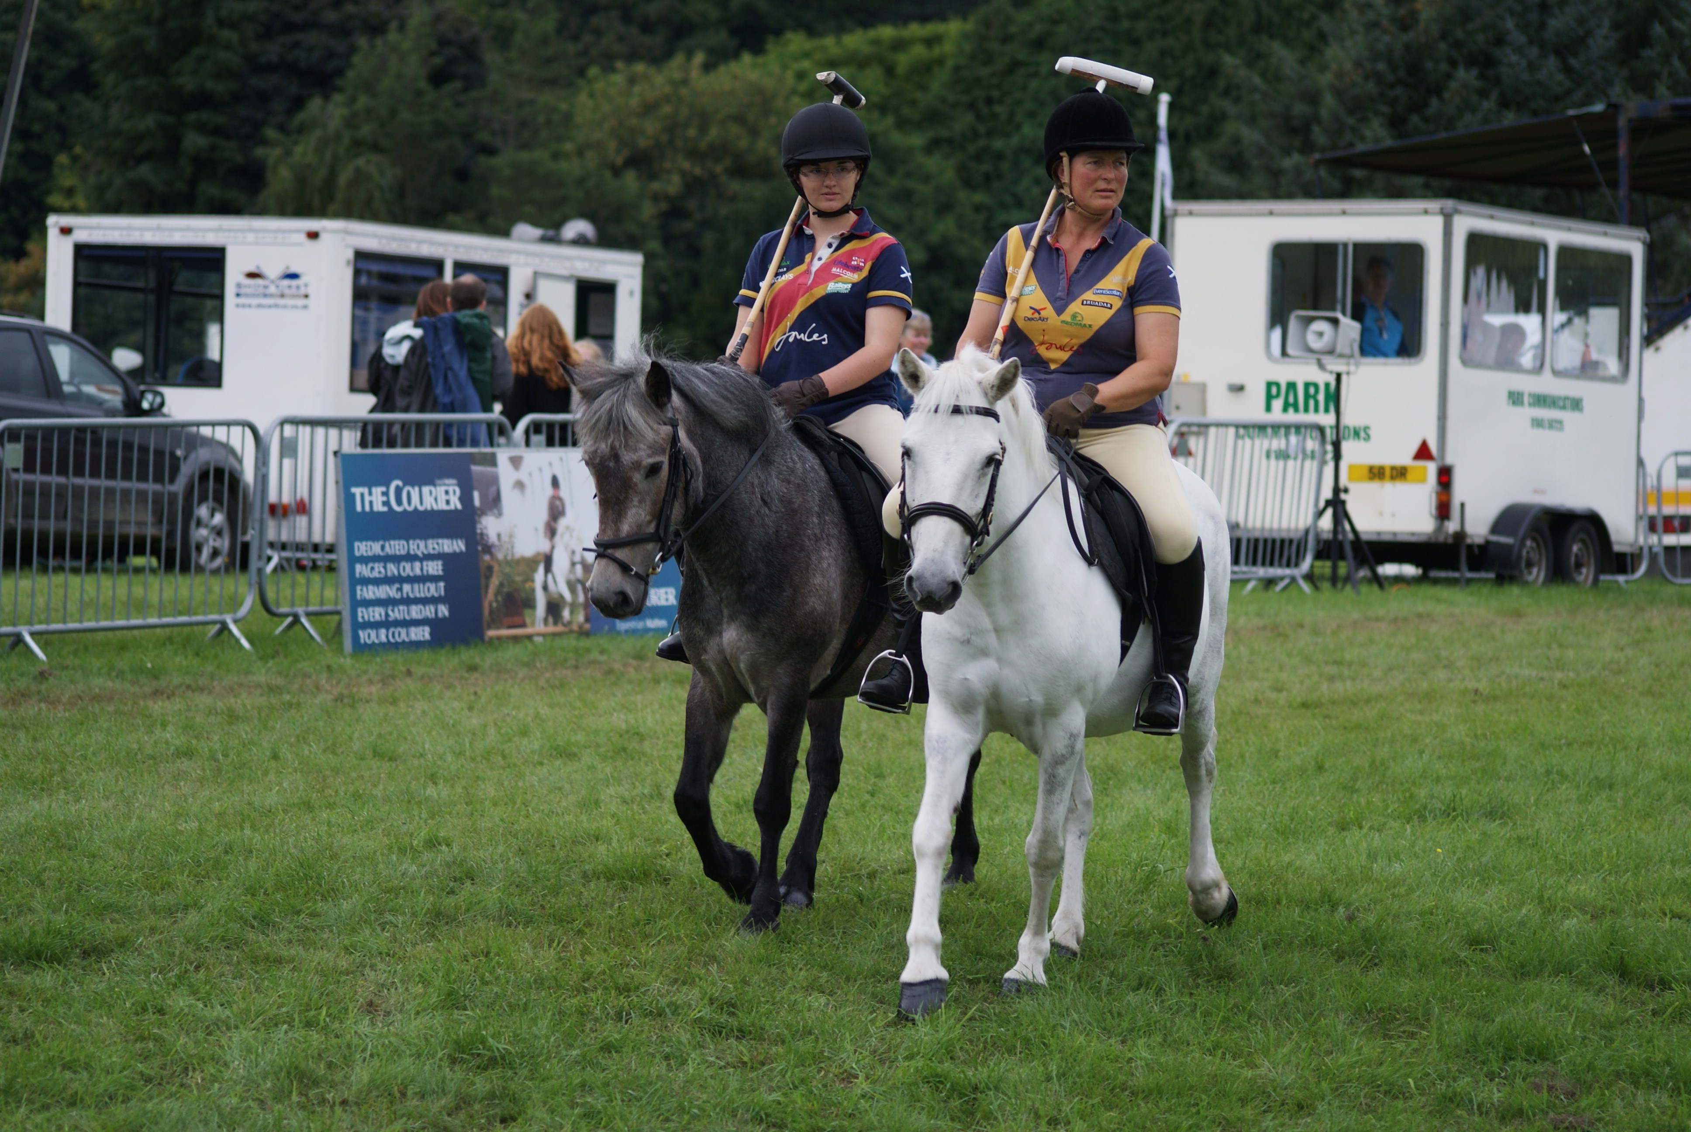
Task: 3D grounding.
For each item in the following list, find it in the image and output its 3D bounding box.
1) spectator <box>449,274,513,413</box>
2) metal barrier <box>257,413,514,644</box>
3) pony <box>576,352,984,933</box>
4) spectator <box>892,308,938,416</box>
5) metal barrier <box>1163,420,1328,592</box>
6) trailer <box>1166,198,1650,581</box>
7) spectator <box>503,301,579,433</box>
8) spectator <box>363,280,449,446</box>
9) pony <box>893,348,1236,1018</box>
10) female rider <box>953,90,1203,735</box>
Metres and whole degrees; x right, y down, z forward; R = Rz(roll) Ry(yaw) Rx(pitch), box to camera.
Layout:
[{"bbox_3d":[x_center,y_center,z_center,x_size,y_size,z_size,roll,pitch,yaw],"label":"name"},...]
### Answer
[{"bbox_3d":[-2.000,-0.665,37.000,0.520,1.740,0.320,2,1,0],"label":"spectator"},{"bbox_3d":[-2.200,-0.180,34.000,0.500,1.080,2.280,2,1,27],"label":"metal barrier"},{"bbox_3d":[-0.155,0.190,17.850,0.550,1.430,1.820,2,1,20],"label":"pony"},{"bbox_3d":[0.335,-0.540,37.000,0.500,1.620,0.320,2,1,-18],"label":"spectator"},{"bbox_3d":[2.420,-0.345,42.600,0.500,1.070,2.280,2,1,27],"label":"metal barrier"},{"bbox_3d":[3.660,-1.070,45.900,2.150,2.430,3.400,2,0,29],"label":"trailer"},{"bbox_3d":[-1.640,-0.600,37.500,0.480,1.600,0.320,2,1,9],"label":"spectator"},{"bbox_3d":[-2.280,-0.665,36.800,0.500,1.680,0.320,2,1,9],"label":"spectator"},{"bbox_3d":[0.510,0.250,16.300,0.530,1.470,1.880,2,1,15],"label":"pony"},{"bbox_3d":[0.525,-0.362,16.400,0.640,1.490,0.600,2,1,19],"label":"female rider"}]

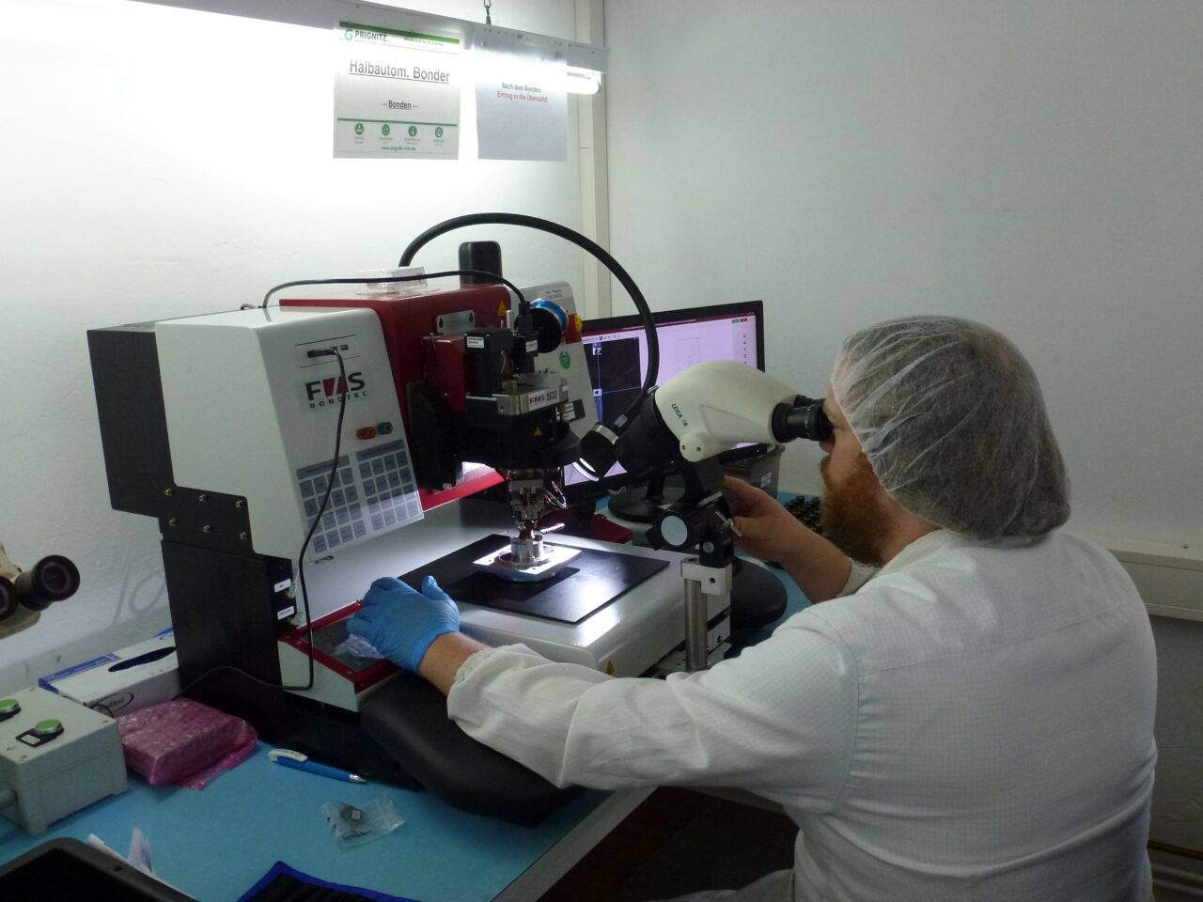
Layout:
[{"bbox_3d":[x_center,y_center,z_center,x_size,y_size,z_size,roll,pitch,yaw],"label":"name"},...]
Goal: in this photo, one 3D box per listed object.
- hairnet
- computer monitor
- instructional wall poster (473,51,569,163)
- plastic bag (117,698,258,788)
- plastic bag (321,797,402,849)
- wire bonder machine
[{"bbox_3d":[0.354,-0.023,1.076,0.240,0.235,0.195,6,16,31],"label":"hairnet"},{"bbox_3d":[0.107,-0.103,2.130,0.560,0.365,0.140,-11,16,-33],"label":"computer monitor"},{"bbox_3d":[-0.149,-0.669,2.022,0.008,0.205,0.290,7,16,33],"label":"instructional wall poster"},{"bbox_3d":[-0.491,0.335,1.214,0.145,0.043,0.110,8,17,37],"label":"plastic bag"},{"bbox_3d":[-0.243,0.376,1.073,0.068,0.013,0.060,-9,15,-26],"label":"plastic bag"},{"bbox_3d":[-0.104,-0.004,1.377,0.860,0.600,0.680,6,16,31],"label":"wire bonder machine"}]

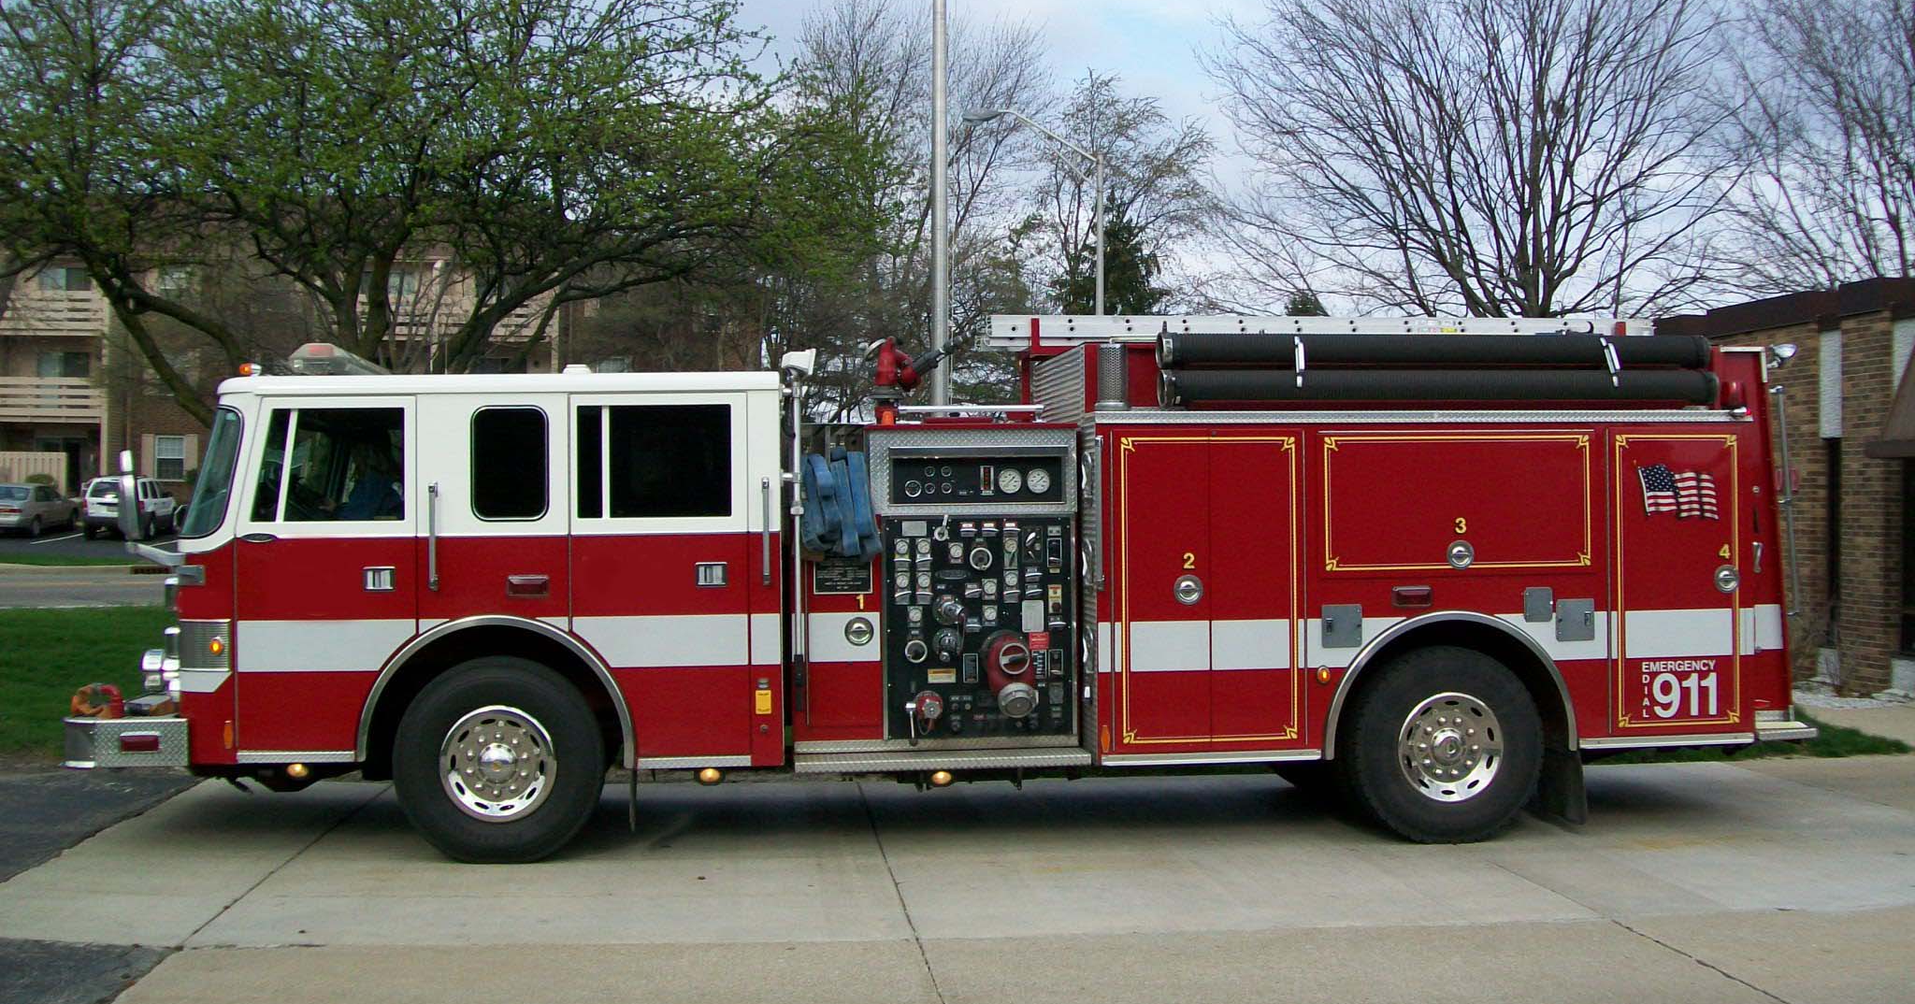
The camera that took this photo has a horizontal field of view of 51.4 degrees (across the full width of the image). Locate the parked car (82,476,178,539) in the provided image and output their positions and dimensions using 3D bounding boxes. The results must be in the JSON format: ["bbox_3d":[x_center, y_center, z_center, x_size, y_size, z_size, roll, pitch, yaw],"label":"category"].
[{"bbox_3d":[-24.100,0.150,58.300,1.800,1.750,4.400,0,0,-10],"label":"parked car"}]

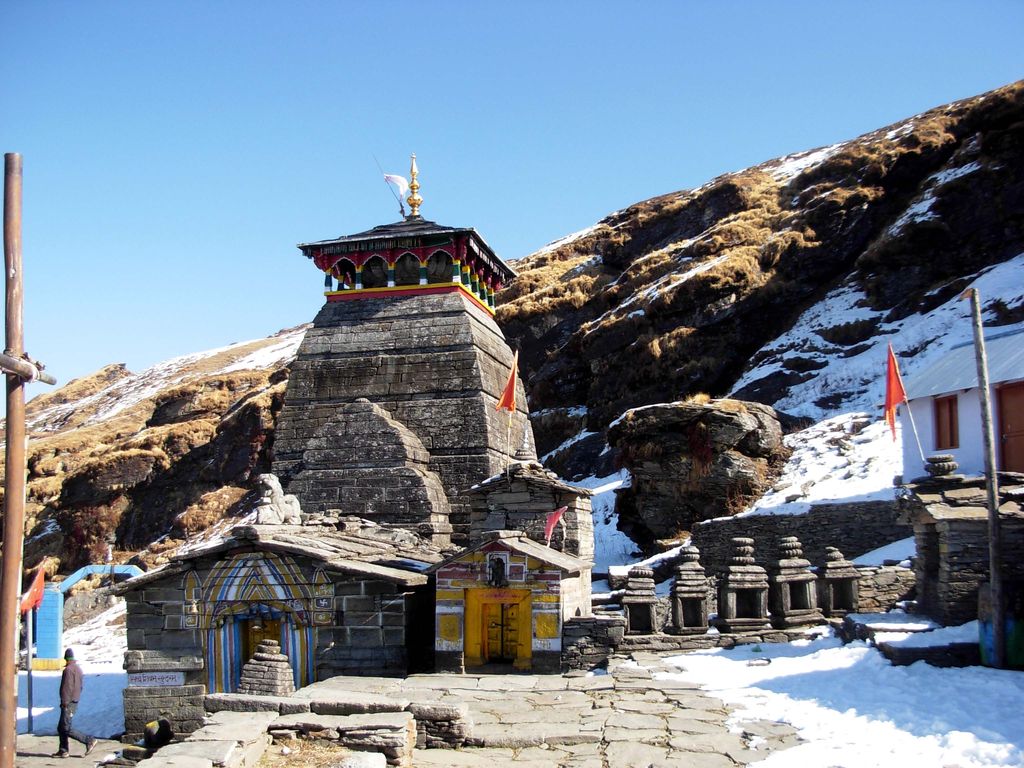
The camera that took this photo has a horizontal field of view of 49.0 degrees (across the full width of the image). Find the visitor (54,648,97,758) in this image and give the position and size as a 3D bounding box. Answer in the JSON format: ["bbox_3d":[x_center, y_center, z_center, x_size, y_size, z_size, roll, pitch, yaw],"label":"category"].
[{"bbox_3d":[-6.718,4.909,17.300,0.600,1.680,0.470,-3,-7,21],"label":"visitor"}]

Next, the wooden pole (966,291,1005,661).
[{"bbox_3d":[6.455,1.230,15.284,0.130,5.165,0.130,-1,-6,0],"label":"wooden pole"}]

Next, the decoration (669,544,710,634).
[{"bbox_3d":[3.277,3.825,20.900,0.604,1.580,0.543,0,-6,-11],"label":"decoration"}]

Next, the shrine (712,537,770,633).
[{"bbox_3d":[4.349,3.787,21.300,0.868,1.727,0.781,0,-6,-10],"label":"shrine"}]

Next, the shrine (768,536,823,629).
[{"bbox_3d":[5.535,3.836,21.900,0.822,1.703,0.739,1,-7,-17],"label":"shrine"}]

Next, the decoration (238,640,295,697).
[{"bbox_3d":[-3.749,4.327,17.200,0.748,0.777,0.710,-2,-6,13],"label":"decoration"}]

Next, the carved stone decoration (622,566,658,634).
[{"bbox_3d":[2.372,3.978,20.700,0.556,1.203,0.445,0,-6,-4],"label":"carved stone decoration"}]

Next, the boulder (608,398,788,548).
[{"bbox_3d":[4.363,2.141,26.300,4.100,3.600,3.600,-1,-6,0],"label":"boulder"}]

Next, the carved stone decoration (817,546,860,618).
[{"bbox_3d":[6.529,3.950,22.500,0.696,1.364,0.627,0,-6,-11],"label":"carved stone decoration"}]

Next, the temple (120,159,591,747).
[{"bbox_3d":[-1.903,0.370,22.733,7.350,11.674,9.950,-2,-6,14],"label":"temple"}]

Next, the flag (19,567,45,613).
[{"bbox_3d":[-8.079,3.472,18.900,0.440,0.820,0.120,0,-6,-11],"label":"flag"}]

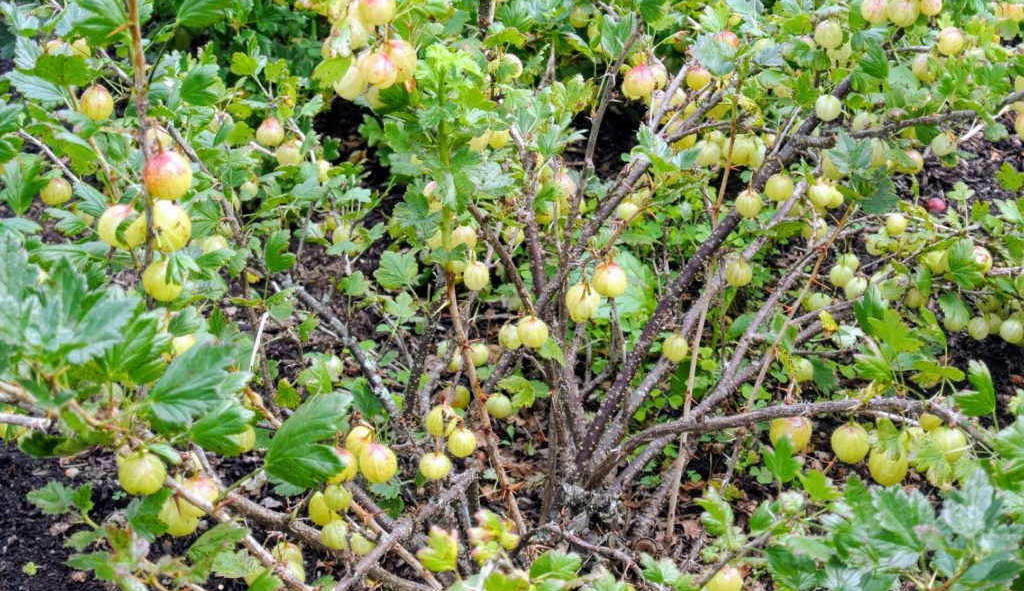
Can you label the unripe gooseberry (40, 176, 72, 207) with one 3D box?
[{"bbox_3d":[-0.292,-0.067,1.480,0.021,0.018,0.021,0,25,0],"label":"unripe gooseberry"}]

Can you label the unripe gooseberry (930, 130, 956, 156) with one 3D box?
[{"bbox_3d":[0.308,-0.108,1.650,0.018,0.018,0.018,0,25,0],"label":"unripe gooseberry"}]

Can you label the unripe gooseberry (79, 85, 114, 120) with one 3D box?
[{"bbox_3d":[-0.225,-0.104,1.250,0.018,0.020,0.018,0,24,0],"label":"unripe gooseberry"}]

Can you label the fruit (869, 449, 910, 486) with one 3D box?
[{"bbox_3d":[0.189,0.085,1.160,0.020,0.021,0.020,0,24,0],"label":"fruit"}]

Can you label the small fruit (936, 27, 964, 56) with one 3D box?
[{"bbox_3d":[0.310,-0.179,1.630,0.018,0.020,0.018,0,25,0],"label":"small fruit"}]

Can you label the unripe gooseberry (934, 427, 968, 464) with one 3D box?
[{"bbox_3d":[0.232,0.079,1.220,0.018,0.020,0.018,0,24,0],"label":"unripe gooseberry"}]

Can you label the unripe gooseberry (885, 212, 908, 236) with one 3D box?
[{"bbox_3d":[0.290,-0.054,1.740,0.016,0.017,0.016,0,25,0],"label":"unripe gooseberry"}]

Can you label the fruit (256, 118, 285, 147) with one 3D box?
[{"bbox_3d":[-0.170,-0.115,1.620,0.020,0.020,0.020,0,25,0],"label":"fruit"}]

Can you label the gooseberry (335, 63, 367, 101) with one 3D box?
[{"bbox_3d":[-0.087,-0.115,1.240,0.018,0.021,0.018,0,24,0],"label":"gooseberry"}]

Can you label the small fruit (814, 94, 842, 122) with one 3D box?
[{"bbox_3d":[0.208,-0.124,1.520,0.018,0.018,0.018,0,24,0],"label":"small fruit"}]

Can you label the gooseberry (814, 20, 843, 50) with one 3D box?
[{"bbox_3d":[0.201,-0.166,1.470,0.018,0.018,0.018,0,24,0],"label":"gooseberry"}]

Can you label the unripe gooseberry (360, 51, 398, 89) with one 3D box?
[{"bbox_3d":[-0.080,-0.140,1.420,0.020,0.022,0.020,0,28,0],"label":"unripe gooseberry"}]

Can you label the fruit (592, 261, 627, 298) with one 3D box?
[{"bbox_3d":[0.061,-0.010,1.440,0.021,0.022,0.021,0,28,0],"label":"fruit"}]

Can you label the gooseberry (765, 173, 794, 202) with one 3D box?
[{"bbox_3d":[0.191,-0.077,1.650,0.021,0.020,0.021,0,28,0],"label":"gooseberry"}]

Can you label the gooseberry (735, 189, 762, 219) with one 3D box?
[{"bbox_3d":[0.168,-0.065,1.640,0.019,0.020,0.019,0,28,0],"label":"gooseberry"}]

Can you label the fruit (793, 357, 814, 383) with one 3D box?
[{"bbox_3d":[0.204,0.053,1.620,0.017,0.018,0.017,0,25,0],"label":"fruit"}]

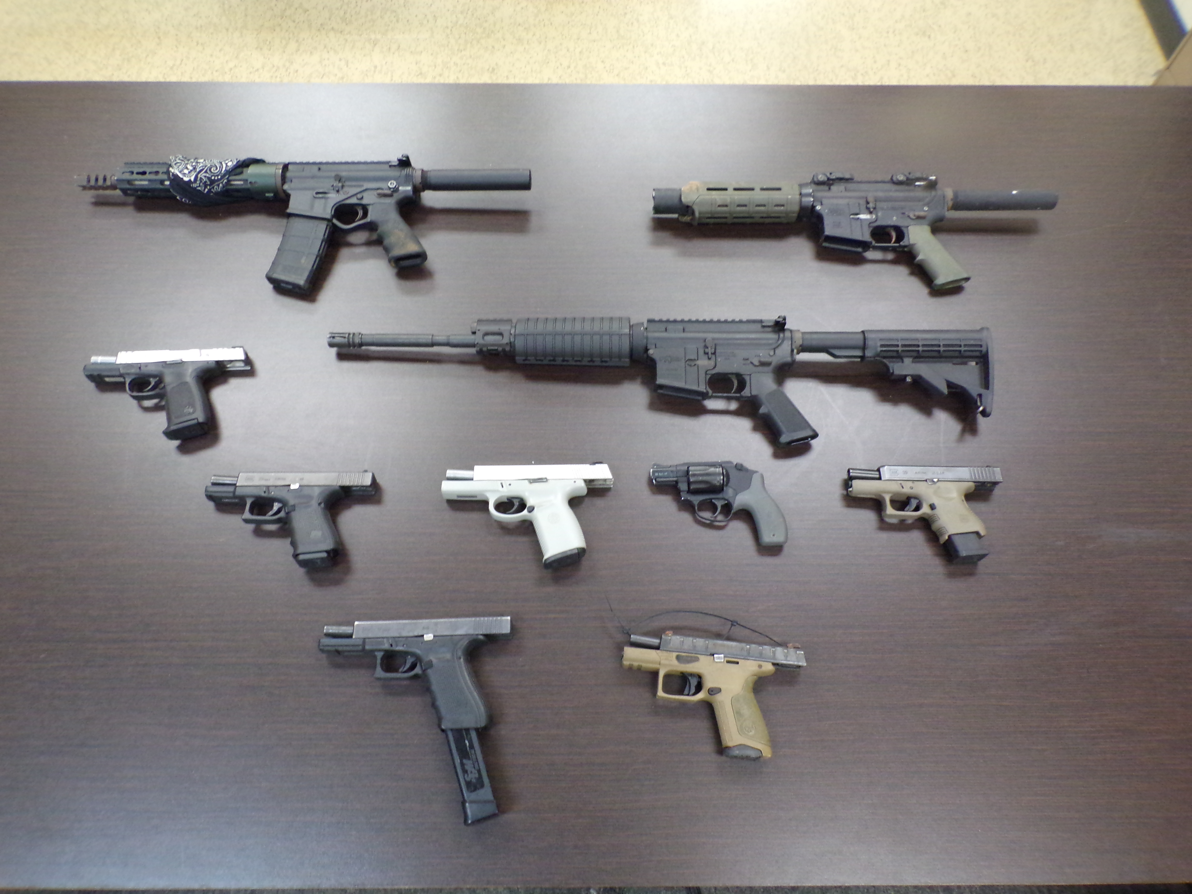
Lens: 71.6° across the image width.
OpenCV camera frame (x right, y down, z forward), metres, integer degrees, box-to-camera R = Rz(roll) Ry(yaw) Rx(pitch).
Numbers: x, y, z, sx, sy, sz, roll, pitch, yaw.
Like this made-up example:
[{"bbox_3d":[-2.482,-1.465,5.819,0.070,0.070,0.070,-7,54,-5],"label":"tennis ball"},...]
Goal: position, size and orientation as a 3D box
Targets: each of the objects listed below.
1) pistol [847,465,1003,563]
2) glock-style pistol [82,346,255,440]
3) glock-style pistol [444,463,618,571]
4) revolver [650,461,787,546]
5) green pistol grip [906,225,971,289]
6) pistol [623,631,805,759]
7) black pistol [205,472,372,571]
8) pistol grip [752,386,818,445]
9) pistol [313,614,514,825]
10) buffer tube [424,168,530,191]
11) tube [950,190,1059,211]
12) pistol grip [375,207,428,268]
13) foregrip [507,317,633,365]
[{"bbox_3d":[0.427,0.084,1.066,0.198,0.031,0.128,1,66,0],"label":"pistol"},{"bbox_3d":[-0.598,-0.076,1.139,0.227,0.032,0.136,-1,66,-1],"label":"glock-style pistol"},{"bbox_3d":[-0.088,0.087,1.065,0.223,0.033,0.140,-1,66,0],"label":"glock-style pistol"},{"bbox_3d":[0.158,0.072,1.068,0.169,0.034,0.114,-1,65,-1],"label":"revolver"},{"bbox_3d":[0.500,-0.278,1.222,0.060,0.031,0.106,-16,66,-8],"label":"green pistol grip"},{"bbox_3d":[0.136,0.289,0.966,0.214,0.033,0.134,6,65,2],"label":"pistol"},{"bbox_3d":[-0.398,0.091,1.063,0.216,0.031,0.127,0,66,0],"label":"black pistol"},{"bbox_3d":[0.250,-0.048,1.103,0.052,0.034,0.095,-18,67,-8],"label":"pistol grip"},{"bbox_3d":[-0.211,0.314,0.952,0.227,0.032,0.225,-2,65,-1],"label":"pistol"},{"bbox_3d":[-0.181,-0.406,1.257,0.165,0.032,0.032,0,66,0],"label":"buffer tube"},{"bbox_3d":[0.626,-0.378,1.266,0.165,0.031,0.031,0,65,0],"label":"tube"},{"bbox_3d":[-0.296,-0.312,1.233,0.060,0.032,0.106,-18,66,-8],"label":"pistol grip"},{"bbox_3d":[-0.036,-0.147,1.150,0.166,0.062,0.062,0,66,0],"label":"foregrip"}]

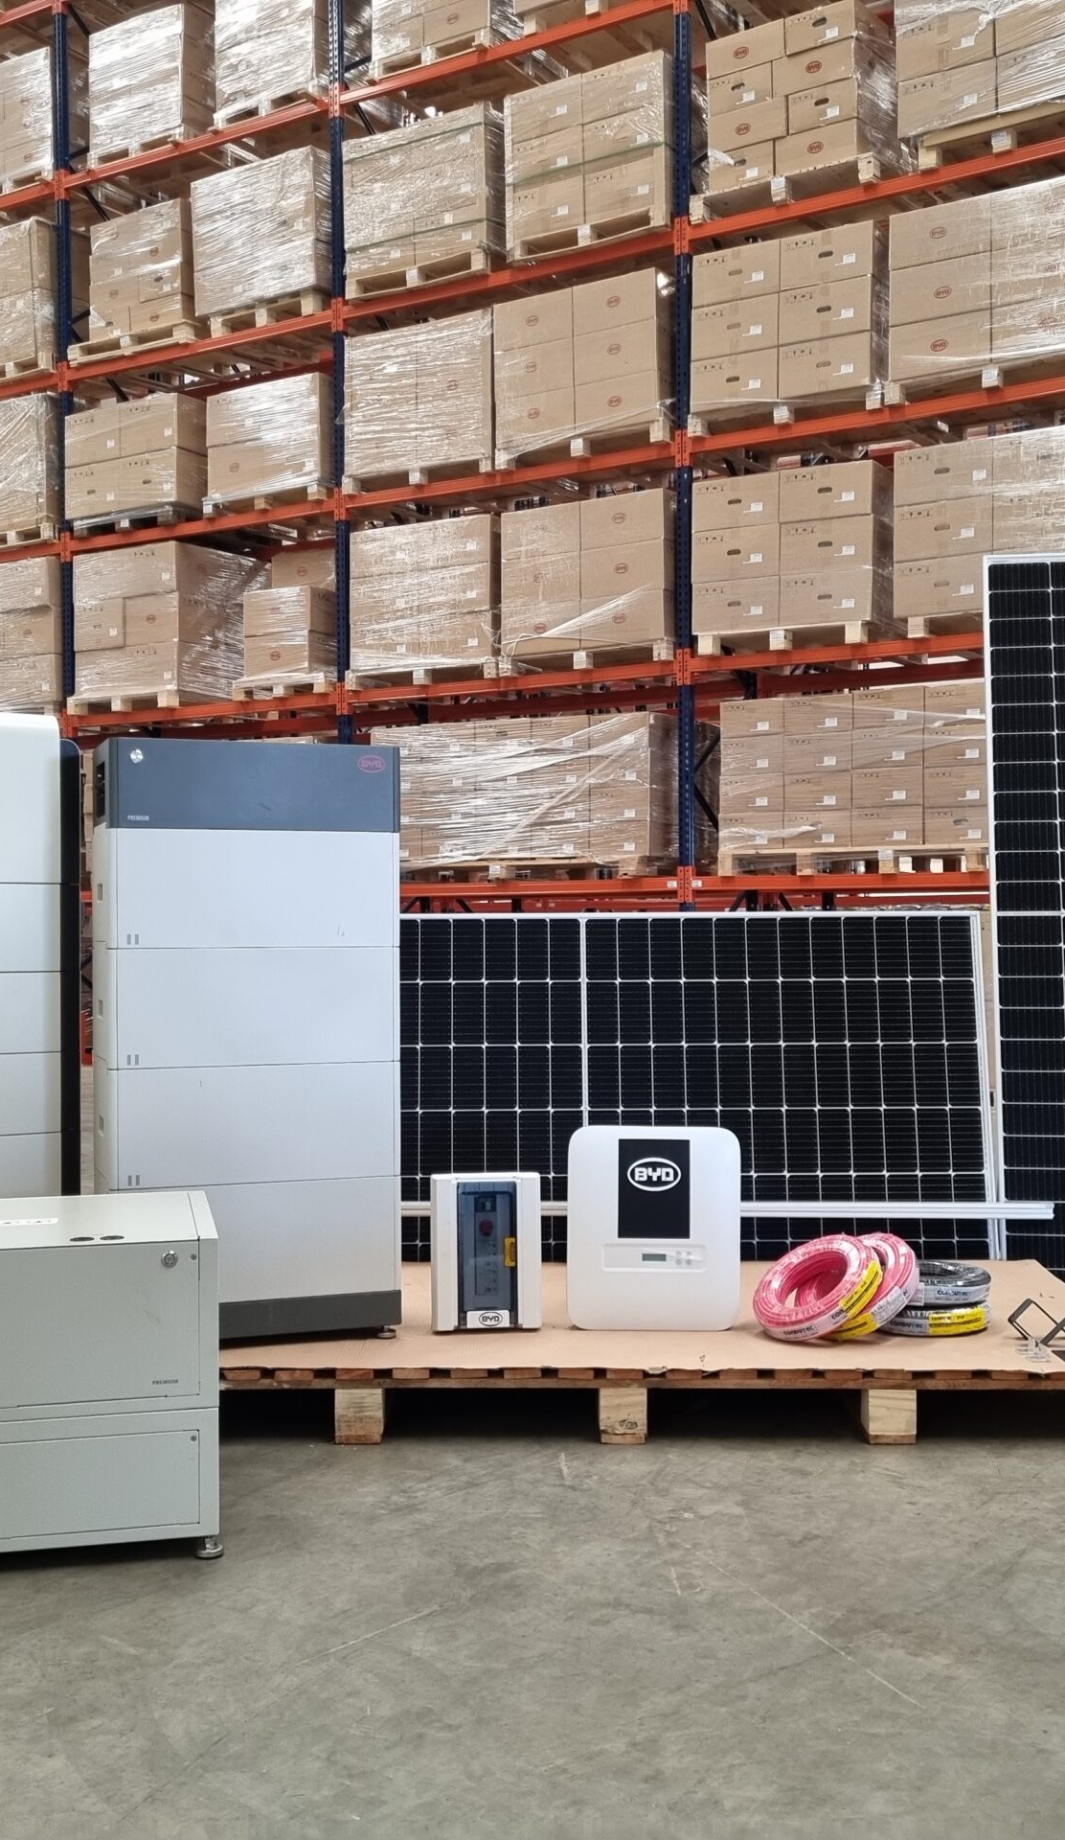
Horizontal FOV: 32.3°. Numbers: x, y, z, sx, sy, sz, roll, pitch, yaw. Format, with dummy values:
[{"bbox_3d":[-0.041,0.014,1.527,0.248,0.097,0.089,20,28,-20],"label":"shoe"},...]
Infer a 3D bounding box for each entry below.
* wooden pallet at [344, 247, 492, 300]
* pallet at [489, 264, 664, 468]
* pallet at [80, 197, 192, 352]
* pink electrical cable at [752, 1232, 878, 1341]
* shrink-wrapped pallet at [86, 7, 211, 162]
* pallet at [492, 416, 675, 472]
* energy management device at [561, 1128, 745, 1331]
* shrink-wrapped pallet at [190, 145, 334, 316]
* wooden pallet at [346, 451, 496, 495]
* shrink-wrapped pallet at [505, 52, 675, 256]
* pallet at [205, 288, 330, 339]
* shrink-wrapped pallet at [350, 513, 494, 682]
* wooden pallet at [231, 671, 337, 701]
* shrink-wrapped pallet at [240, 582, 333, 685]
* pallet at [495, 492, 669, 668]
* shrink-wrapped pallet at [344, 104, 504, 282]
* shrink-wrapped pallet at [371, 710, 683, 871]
[{"bbox_3d":[-0.406,-3.823,11.337,1.026,0.137,1.080,-1,0,31],"label":"wooden pallet"},{"bbox_3d":[0.543,-3.333,11.587,1.204,1.017,1.000,-1,0,31],"label":"pallet"},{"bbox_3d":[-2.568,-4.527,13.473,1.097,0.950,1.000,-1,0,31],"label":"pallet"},{"bbox_3d":[0.566,0.733,3.657,0.255,0.052,0.255,-34,16,0],"label":"pink electrical cable"},{"bbox_3d":[-2.516,-5.888,13.490,0.903,0.912,1.100,-1,0,31],"label":"shrink-wrapped pallet"},{"bbox_3d":[0.560,-2.869,11.610,1.173,0.128,1.081,-1,0,32],"label":"pallet"},{"bbox_3d":[0.252,0.636,3.854,0.357,0.415,0.150,-1,0,4],"label":"energy management device"},{"bbox_3d":[-1.515,-4.319,12.195,0.990,1.030,1.050,-1,0,31],"label":"shrink-wrapped pallet"},{"bbox_3d":[-0.481,-2.870,12.214,1.164,0.141,1.000,-1,0,31],"label":"wooden pallet"},{"bbox_3d":[0.564,-4.257,10.722,1.027,0.933,1.050,-1,0,31],"label":"shrink-wrapped pallet"},{"bbox_3d":[-1.501,-4.154,13.092,0.960,0.140,1.100,-1,0,32],"label":"pallet"},{"bbox_3d":[-0.470,-2.020,12.214,1.170,1.006,1.000,-1,0,31],"label":"shrink-wrapped pallet"},{"bbox_3d":[-1.431,-1.567,12.838,0.805,0.124,1.061,-1,0,32],"label":"wooden pallet"},{"bbox_3d":[-1.441,-1.882,13.012,0.820,0.725,1.100,-1,0,32],"label":"shrink-wrapped pallet"},{"bbox_3d":[0.596,-2.050,11.760,1.200,1.020,1.120,-1,0,32],"label":"pallet"},{"bbox_3d":[-0.421,-4.269,11.323,1.019,0.864,1.050,-1,0,31],"label":"shrink-wrapped pallet"},{"bbox_3d":[0.105,-0.711,11.033,1.887,0.856,1.020,-1,0,31],"label":"shrink-wrapped pallet"}]

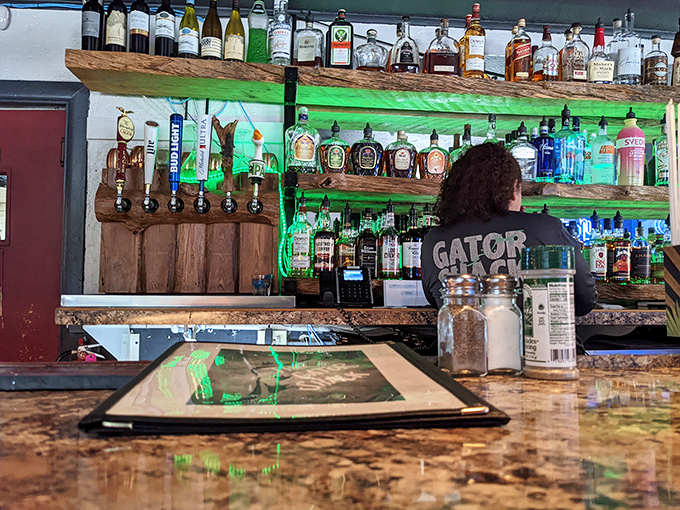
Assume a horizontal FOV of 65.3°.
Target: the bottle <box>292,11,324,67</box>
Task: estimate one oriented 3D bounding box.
[{"bbox_3d":[-0.129,-0.880,2.204,0.106,0.270,0.106,1,-1,7],"label":"bottle"}]

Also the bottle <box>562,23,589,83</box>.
[{"bbox_3d":[1.013,-0.857,2.273,0.112,0.283,0.084,1,-2,-5],"label":"bottle"}]

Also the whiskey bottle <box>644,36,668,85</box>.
[{"bbox_3d":[1.382,-0.836,2.316,0.090,0.240,0.090,1,-2,4],"label":"whiskey bottle"}]

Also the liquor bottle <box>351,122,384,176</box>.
[{"bbox_3d":[0.113,-0.421,2.153,0.135,0.232,0.089,1,-2,-7],"label":"liquor bottle"}]

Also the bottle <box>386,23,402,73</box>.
[{"bbox_3d":[0.260,-0.874,2.318,0.120,0.278,0.075,1,-1,-4],"label":"bottle"}]

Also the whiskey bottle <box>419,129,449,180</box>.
[{"bbox_3d":[0.393,-0.418,2.223,0.123,0.218,0.075,1,-2,-7],"label":"whiskey bottle"}]

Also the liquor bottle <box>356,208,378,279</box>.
[{"bbox_3d":[0.117,-0.049,2.225,0.081,0.295,0.080,1,-4,-7],"label":"liquor bottle"}]

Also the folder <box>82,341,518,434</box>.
[{"bbox_3d":[-0.038,0.101,0.453,0.242,0.010,0.310,1,-1,-7],"label":"folder"}]

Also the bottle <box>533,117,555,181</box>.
[{"bbox_3d":[0.883,-0.450,2.288,0.077,0.302,0.077,1,-2,-7],"label":"bottle"}]

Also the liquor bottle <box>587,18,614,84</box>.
[{"bbox_3d":[1.153,-0.883,2.338,0.095,0.322,0.088,1,-1,15],"label":"liquor bottle"}]

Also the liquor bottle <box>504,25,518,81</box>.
[{"bbox_3d":[0.778,-0.878,2.367,0.075,0.292,0.075,1,-2,3],"label":"liquor bottle"}]

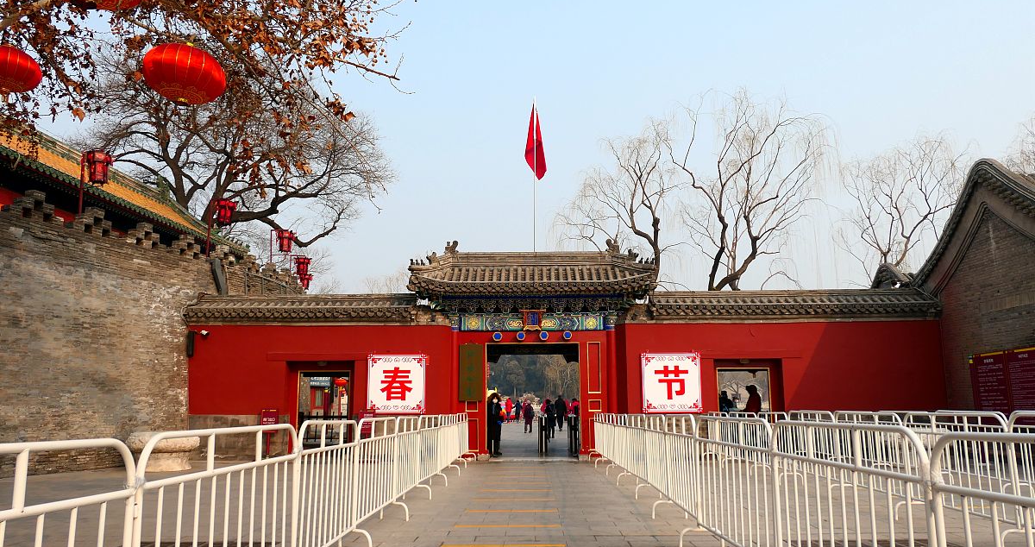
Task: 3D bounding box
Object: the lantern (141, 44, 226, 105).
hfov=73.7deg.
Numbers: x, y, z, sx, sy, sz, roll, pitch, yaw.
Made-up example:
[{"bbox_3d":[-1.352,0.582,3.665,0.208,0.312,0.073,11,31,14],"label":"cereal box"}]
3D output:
[{"bbox_3d":[-2.920,-1.749,6.072,0.660,0.490,0.660,0,-10,0],"label":"lantern"}]

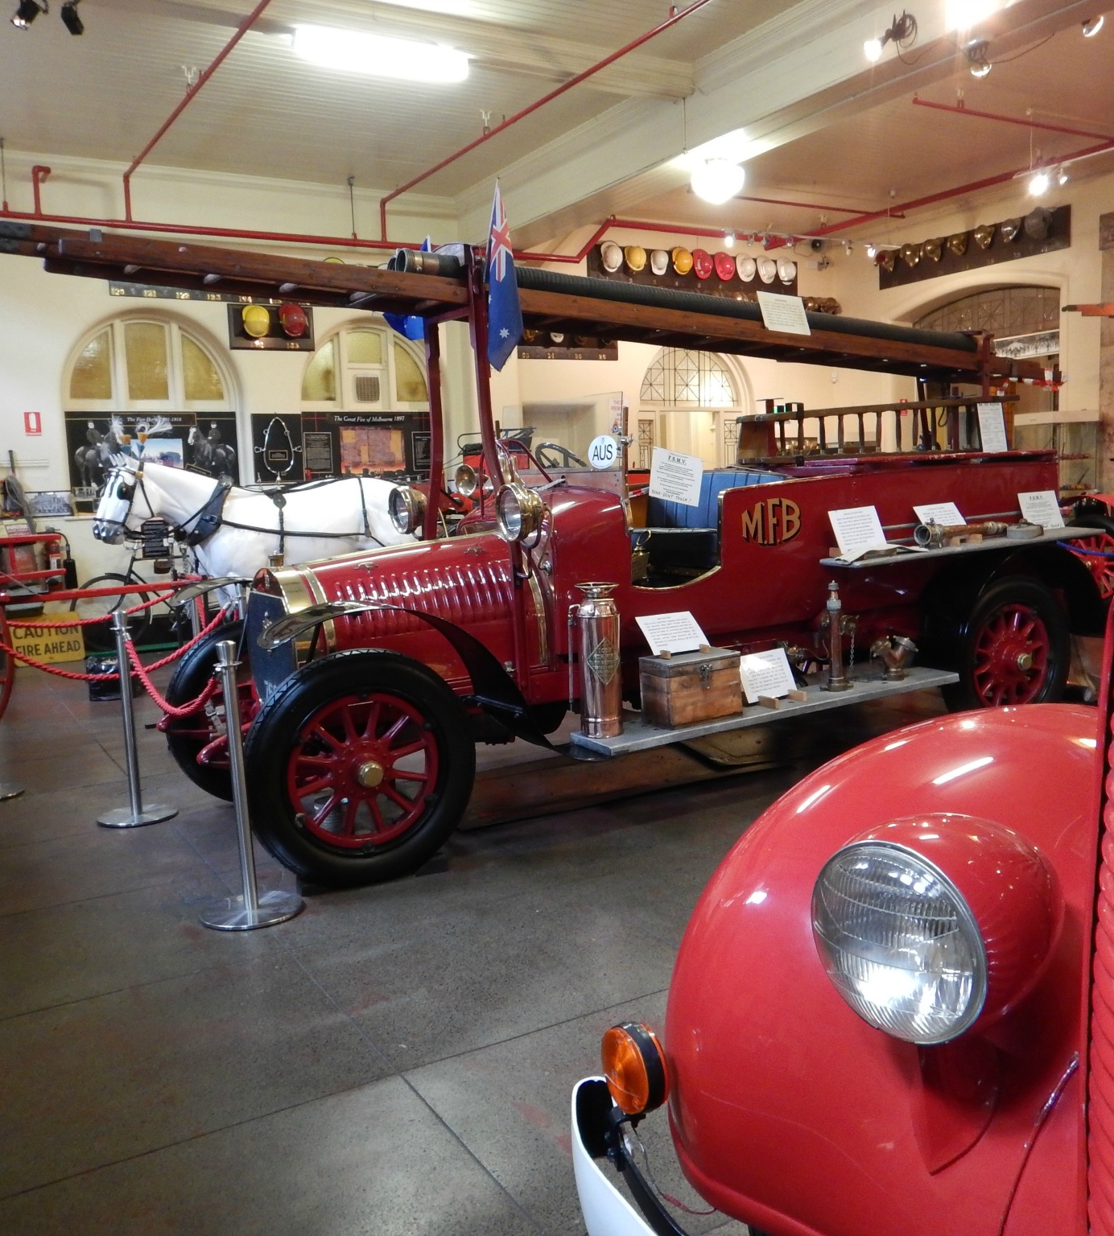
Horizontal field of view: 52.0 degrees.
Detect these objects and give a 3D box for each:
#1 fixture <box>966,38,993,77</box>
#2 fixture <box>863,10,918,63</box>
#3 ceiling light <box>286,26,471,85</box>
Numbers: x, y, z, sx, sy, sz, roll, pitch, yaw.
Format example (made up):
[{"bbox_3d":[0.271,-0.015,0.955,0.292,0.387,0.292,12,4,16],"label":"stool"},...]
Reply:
[{"bbox_3d":[2.605,-3.456,7.059,0.153,0.207,0.153,-6,8,-30],"label":"fixture"},{"bbox_3d":[2.071,-3.616,7.108,0.247,0.266,0.227,-6,8,-30],"label":"fixture"},{"bbox_3d":[-1.204,-3.888,7.888,1.253,0.128,0.276,-6,8,-30],"label":"ceiling light"}]

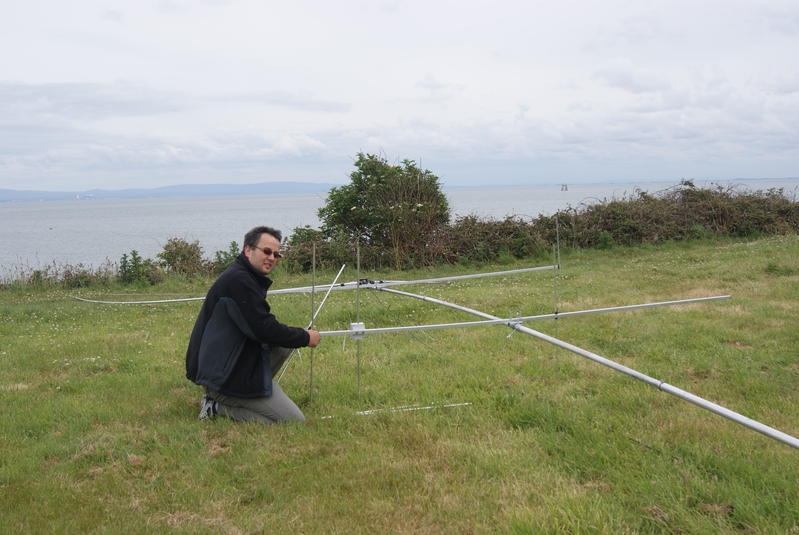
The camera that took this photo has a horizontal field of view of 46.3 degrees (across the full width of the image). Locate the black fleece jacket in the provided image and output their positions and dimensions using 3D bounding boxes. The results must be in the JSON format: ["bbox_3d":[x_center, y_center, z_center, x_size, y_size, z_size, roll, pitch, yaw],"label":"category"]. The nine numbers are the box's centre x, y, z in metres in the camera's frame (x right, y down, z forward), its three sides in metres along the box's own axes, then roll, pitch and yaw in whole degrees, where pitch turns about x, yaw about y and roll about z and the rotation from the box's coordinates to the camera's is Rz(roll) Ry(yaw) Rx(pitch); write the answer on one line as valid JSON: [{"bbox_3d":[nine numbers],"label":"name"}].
[{"bbox_3d":[-0.755,0.285,4.680,0.620,0.710,0.550,-1,5,-3],"label":"black fleece jacket"}]

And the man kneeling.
[{"bbox_3d":[-0.735,0.280,4.690,0.670,0.960,0.560,-1,5,-3],"label":"man kneeling"}]

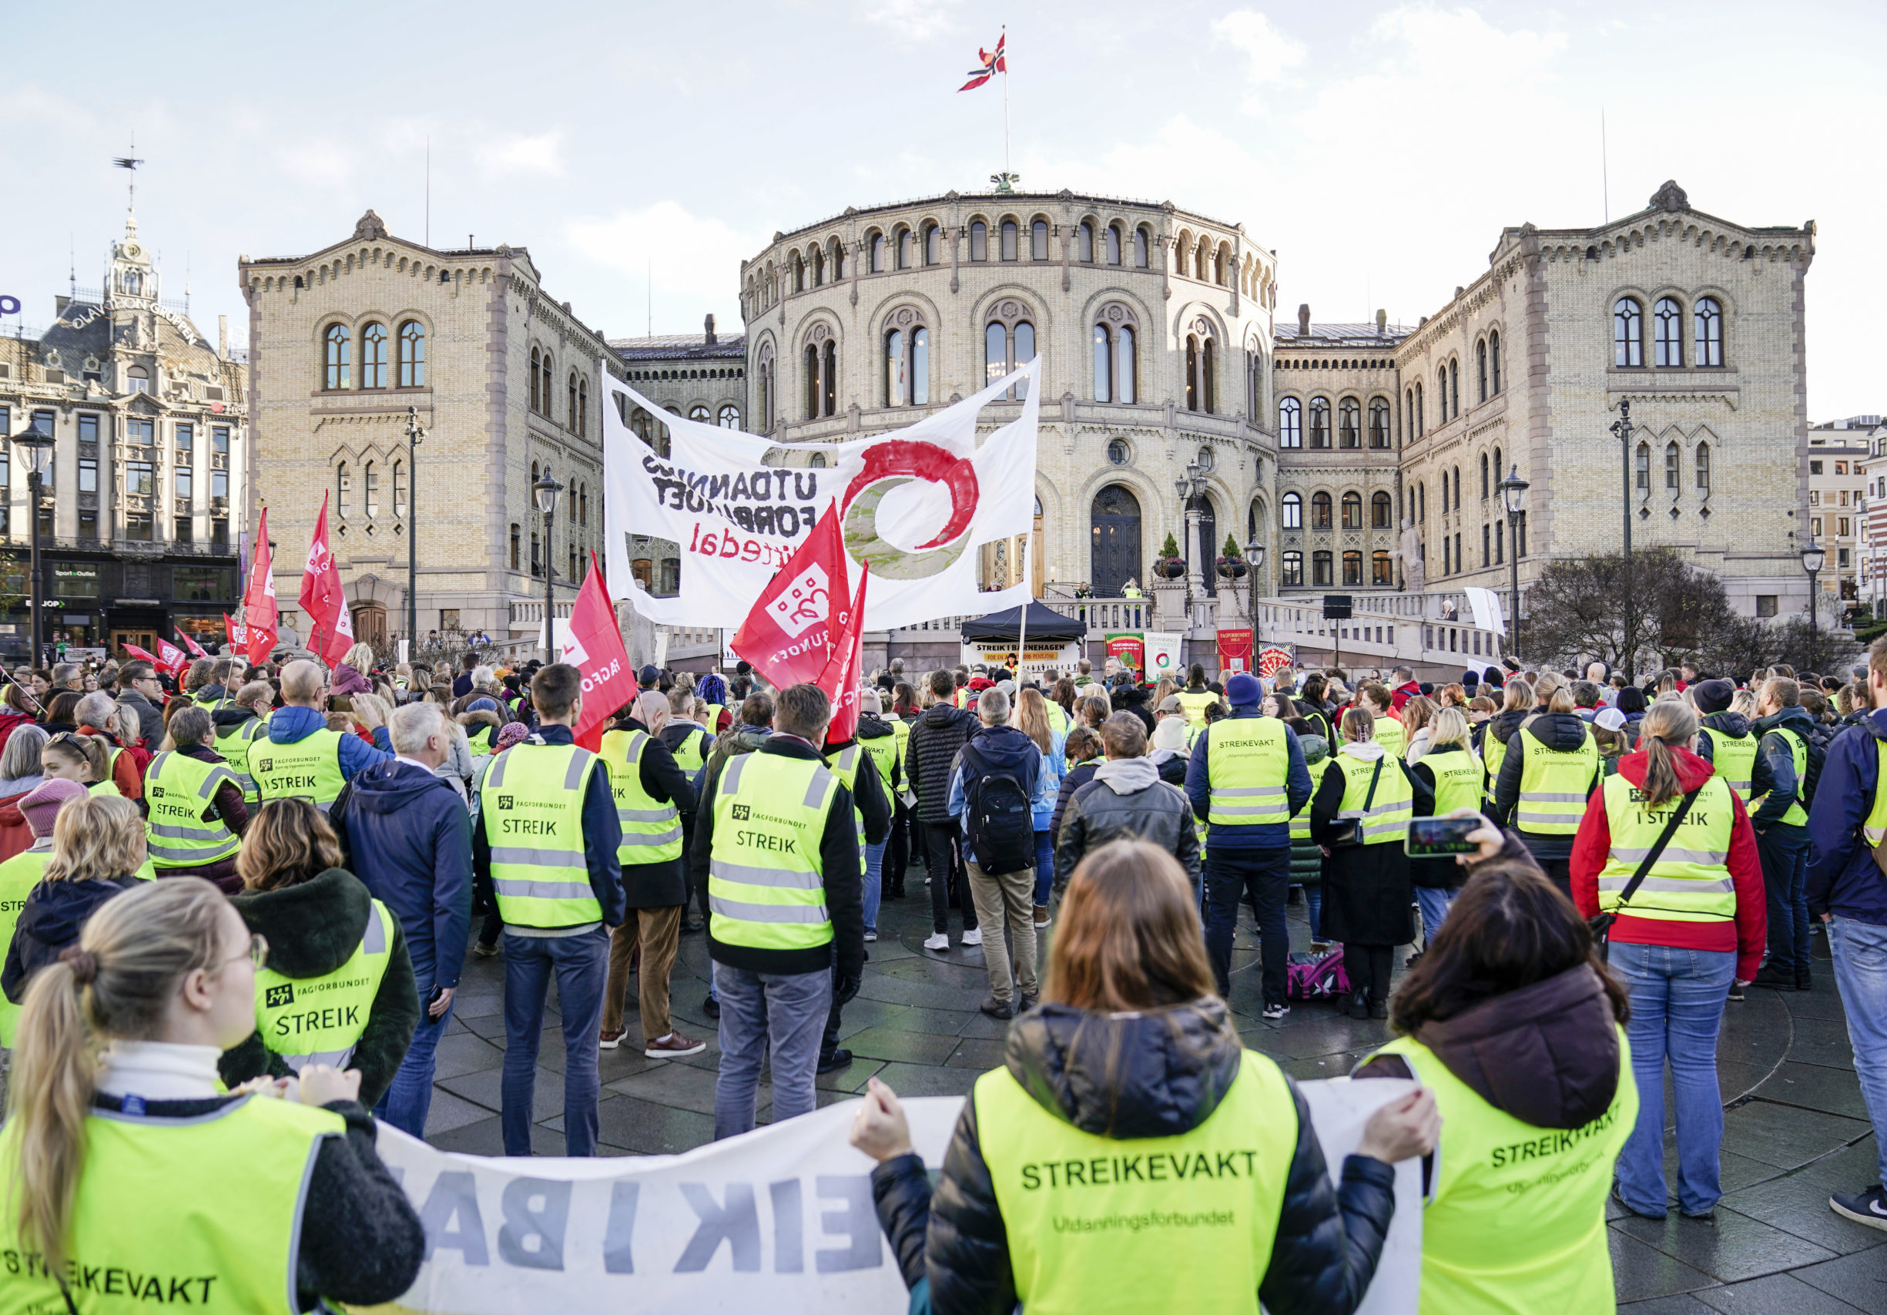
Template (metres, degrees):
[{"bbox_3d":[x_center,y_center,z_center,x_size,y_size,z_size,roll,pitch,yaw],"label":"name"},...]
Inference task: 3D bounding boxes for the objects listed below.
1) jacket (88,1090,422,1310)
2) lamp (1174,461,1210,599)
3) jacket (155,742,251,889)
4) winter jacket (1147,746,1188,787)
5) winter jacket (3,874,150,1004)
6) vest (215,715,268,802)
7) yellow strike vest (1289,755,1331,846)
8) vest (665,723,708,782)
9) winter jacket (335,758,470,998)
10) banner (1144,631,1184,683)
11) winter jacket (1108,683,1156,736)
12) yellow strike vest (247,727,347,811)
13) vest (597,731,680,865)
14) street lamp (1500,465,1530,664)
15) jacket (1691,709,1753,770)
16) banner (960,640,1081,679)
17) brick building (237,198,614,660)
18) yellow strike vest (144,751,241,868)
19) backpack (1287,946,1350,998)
[{"bbox_3d":[-0.840,0.770,1.450,0.560,0.680,0.420,-1,-1,14],"label":"jacket"},{"bbox_3d":[8.706,-4.498,46.000,1.200,4.600,1.150,-1,-1,0],"label":"lamp"},{"bbox_3d":[-3.849,0.850,6.791,0.570,0.800,0.400,-1,-1,21],"label":"jacket"},{"bbox_3d":[1.369,0.872,7.892,0.470,0.680,0.340,-1,-1,0],"label":"winter jacket"},{"bbox_3d":[-2.161,0.869,3.293,0.500,0.660,0.360,-1,-1,14],"label":"winter jacket"},{"bbox_3d":[-4.030,0.575,7.500,0.470,0.560,0.320,-1,-1,30],"label":"vest"},{"bbox_3d":[2.330,0.911,8.550,0.450,0.570,0.320,-1,-1,3],"label":"yellow strike vest"},{"bbox_3d":[-1.871,0.792,9.200,0.460,0.650,0.310,-1,-1,12],"label":"vest"},{"bbox_3d":[-1.802,0.726,4.350,0.480,0.780,0.310,0,-1,8],"label":"winter jacket"},{"bbox_3d":[5.530,0.039,33.000,1.000,1.330,0.060,-1,-1,0],"label":"banner"},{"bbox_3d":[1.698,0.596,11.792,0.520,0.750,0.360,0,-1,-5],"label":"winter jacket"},{"bbox_3d":[-2.950,0.650,6.000,0.450,0.650,0.310,0,-1,-12],"label":"yellow strike vest"},{"bbox_3d":[-1.511,0.678,6.400,0.480,0.660,0.340,-1,-1,36],"label":"vest"},{"bbox_3d":[10.870,-0.834,25.000,0.580,5.700,0.580,0,-1,0],"label":"street lamp"},{"bbox_3d":[4.452,0.663,7.500,0.530,0.720,0.350,0,-1,-15],"label":"jacket"},{"bbox_3d":[1.953,0.097,33.000,3.000,1.080,0.060,-1,-1,0],"label":"banner"},{"bbox_3d":[-21.229,-8.255,58.148,9.894,17.271,16.300,-1,-1,2],"label":"brick building"},{"bbox_3d":[-3.456,0.698,6.050,0.470,0.560,0.330,-1,-1,26],"label":"yellow strike vest"},{"bbox_3d":[2.117,1.784,7.450,0.420,0.300,0.250,-1,-1,5],"label":"backpack"}]

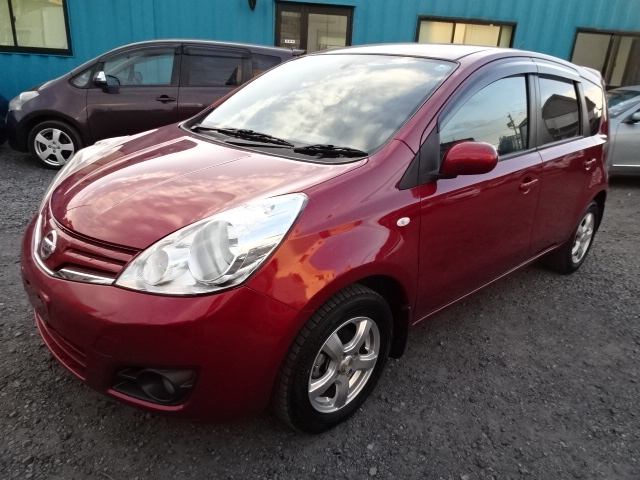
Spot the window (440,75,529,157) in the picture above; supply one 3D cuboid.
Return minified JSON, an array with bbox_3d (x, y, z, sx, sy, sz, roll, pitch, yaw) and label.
[{"bbox_3d":[0.801,-0.605,2.106,0.869,0.428,0.069,-14,12,-40],"label":"window"}]

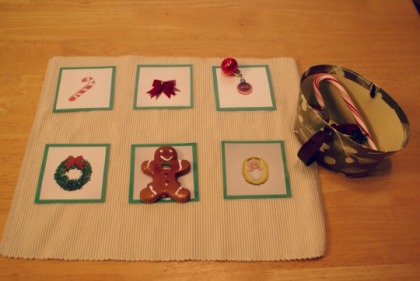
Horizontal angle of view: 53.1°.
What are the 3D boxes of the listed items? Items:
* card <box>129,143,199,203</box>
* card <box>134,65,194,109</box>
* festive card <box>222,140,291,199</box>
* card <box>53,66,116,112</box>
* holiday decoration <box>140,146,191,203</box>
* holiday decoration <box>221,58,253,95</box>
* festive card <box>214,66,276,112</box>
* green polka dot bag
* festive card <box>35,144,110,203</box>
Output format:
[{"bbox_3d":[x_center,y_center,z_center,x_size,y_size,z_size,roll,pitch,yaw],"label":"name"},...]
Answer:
[{"bbox_3d":[-0.063,0.043,0.582,0.091,0.003,0.091,-2,57,-3],"label":"card"},{"bbox_3d":[-0.073,-0.087,0.667,0.091,0.003,0.091,-1,57,-2],"label":"card"},{"bbox_3d":[0.064,0.038,0.588,0.091,0.003,0.091,-1,57,-2],"label":"festive card"},{"bbox_3d":[-0.196,-0.084,0.661,0.091,0.003,0.091,-3,57,-3],"label":"card"},{"bbox_3d":[-0.060,0.046,0.570,0.068,0.013,0.084,-1,57,-2],"label":"holiday decoration"},{"bbox_3d":[0.042,-0.102,0.651,0.026,0.026,0.063,-29,62,-19],"label":"holiday decoration"},{"bbox_3d":[0.054,-0.086,0.670,0.091,0.003,0.091,-2,57,-3],"label":"festive card"},{"bbox_3d":[0.188,-0.025,0.587,0.110,0.080,0.163,-33,63,-21],"label":"green polka dot bag"},{"bbox_3d":[-0.187,0.043,0.578,0.091,0.003,0.091,-2,57,-3],"label":"festive card"}]

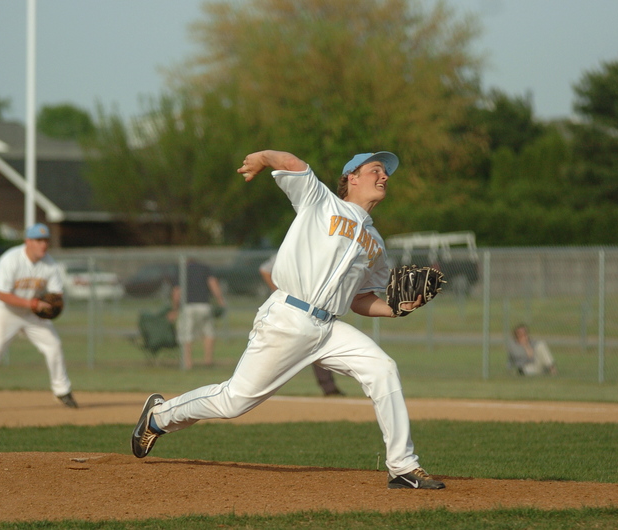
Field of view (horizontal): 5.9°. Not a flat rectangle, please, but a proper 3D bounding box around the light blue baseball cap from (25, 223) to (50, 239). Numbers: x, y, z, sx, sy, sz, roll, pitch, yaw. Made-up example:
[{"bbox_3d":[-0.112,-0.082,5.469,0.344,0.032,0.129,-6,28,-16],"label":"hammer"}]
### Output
[{"bbox_3d":[-2.095,-0.266,46.200,0.180,0.135,0.260,0,7,-33],"label":"light blue baseball cap"}]

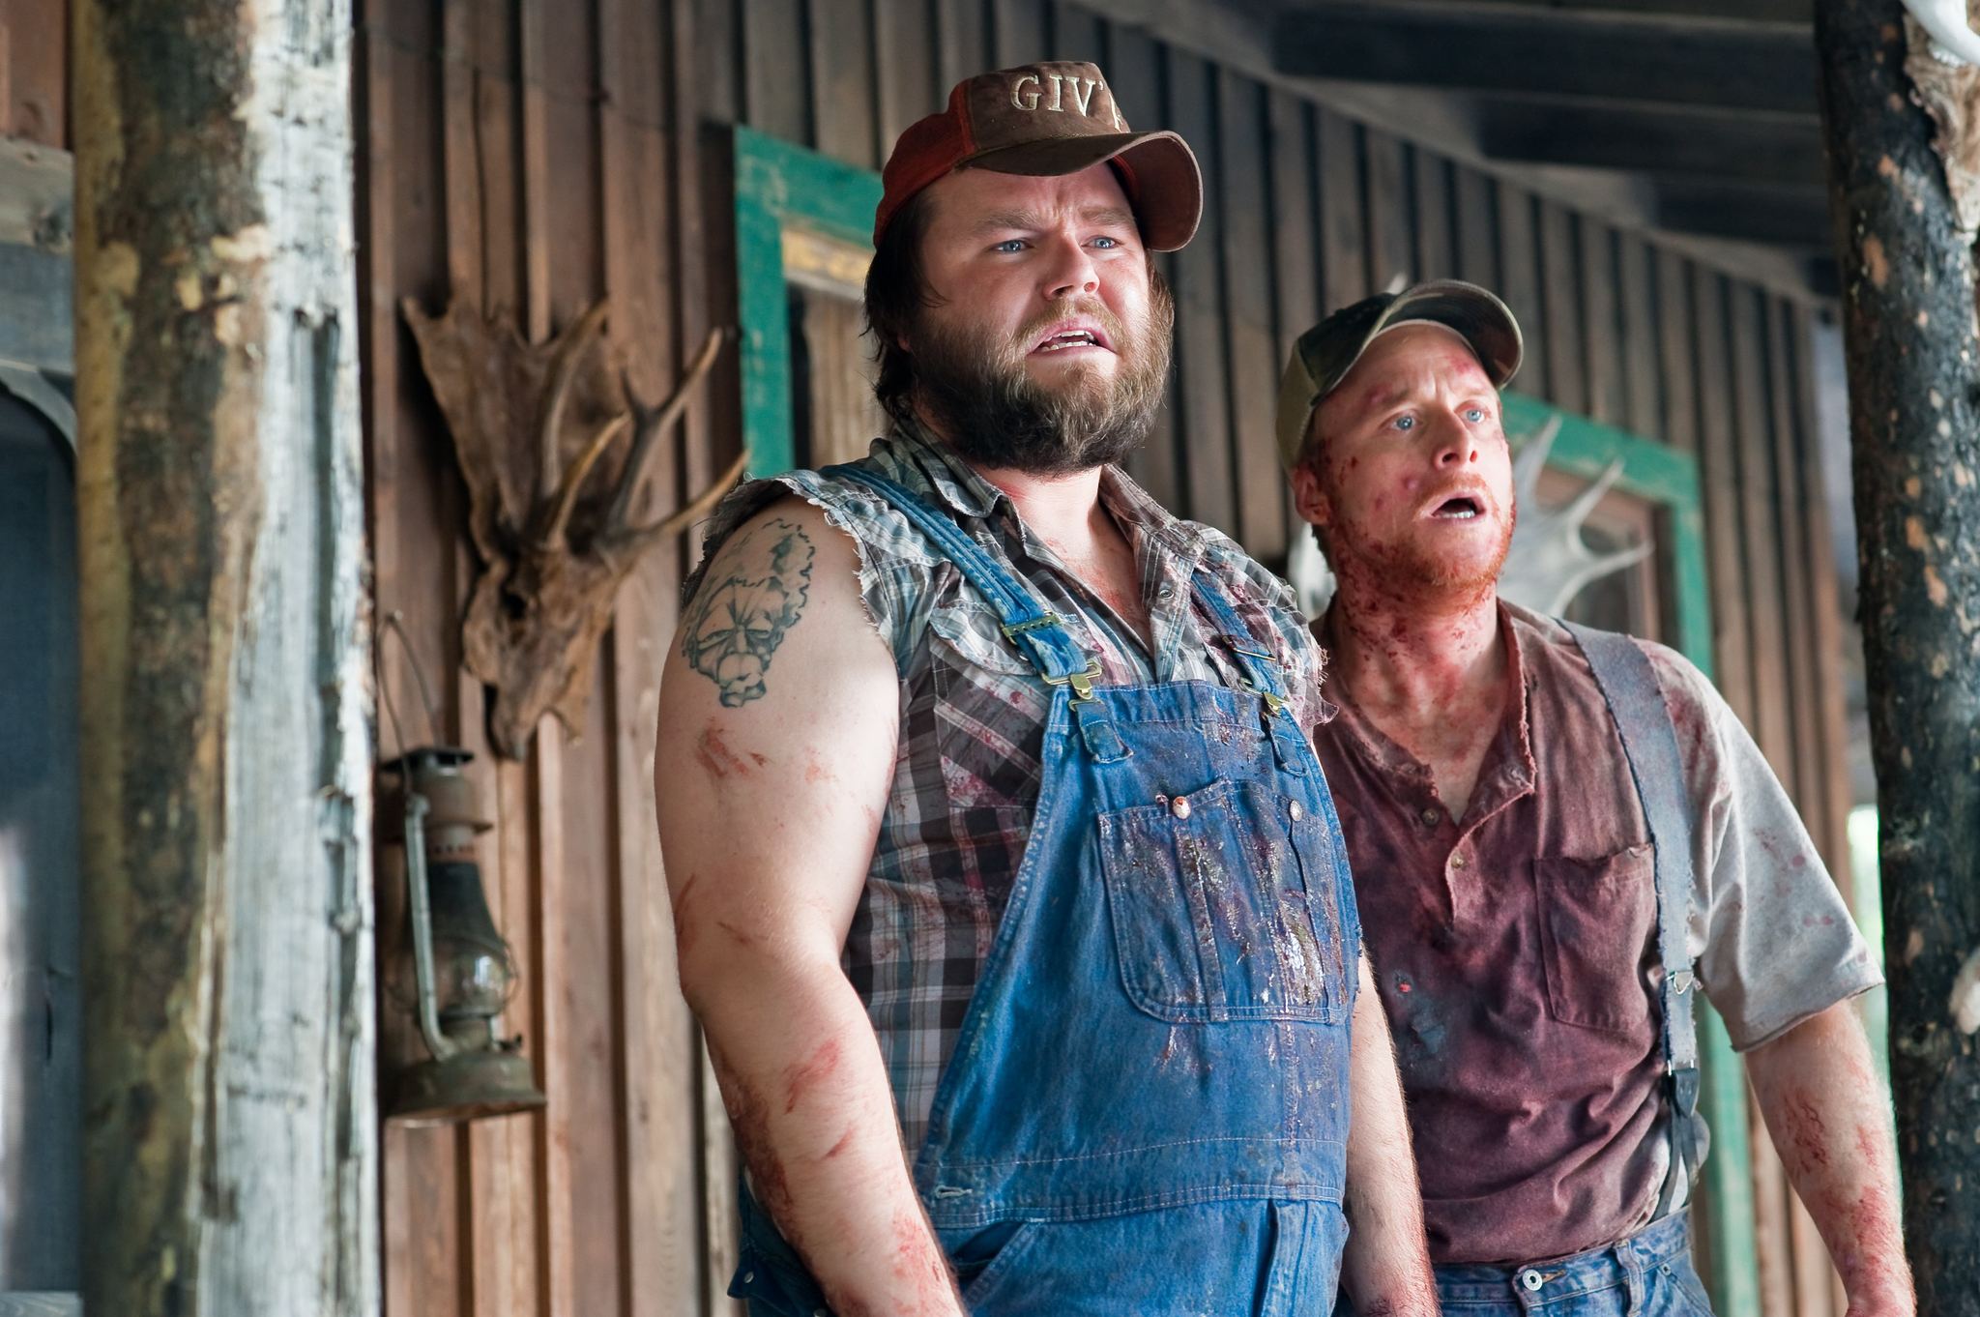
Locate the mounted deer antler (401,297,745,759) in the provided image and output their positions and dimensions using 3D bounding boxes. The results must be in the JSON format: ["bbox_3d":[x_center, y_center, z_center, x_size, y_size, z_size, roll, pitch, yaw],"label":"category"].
[{"bbox_3d":[-0.386,-0.116,4.373,0.220,0.410,0.360,-11,-14,35],"label":"mounted deer antler"}]

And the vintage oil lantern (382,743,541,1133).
[{"bbox_3d":[-0.481,0.249,4.206,0.150,0.330,0.150,-4,-11,-1],"label":"vintage oil lantern"}]

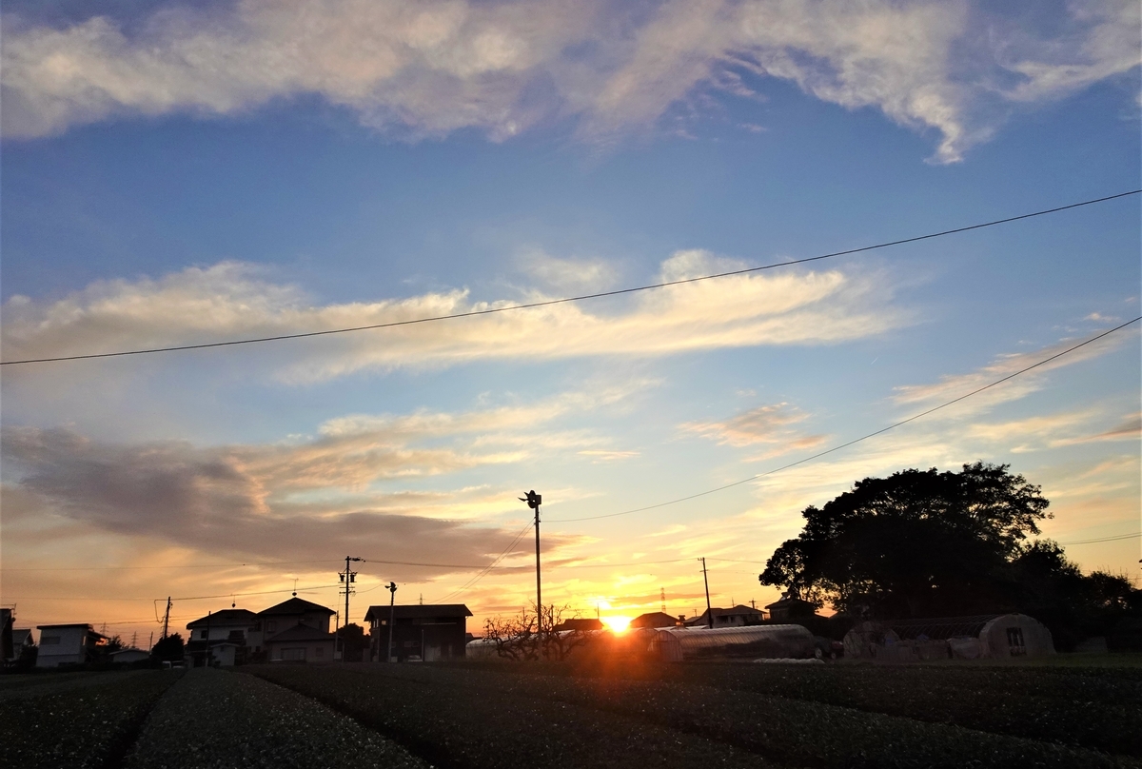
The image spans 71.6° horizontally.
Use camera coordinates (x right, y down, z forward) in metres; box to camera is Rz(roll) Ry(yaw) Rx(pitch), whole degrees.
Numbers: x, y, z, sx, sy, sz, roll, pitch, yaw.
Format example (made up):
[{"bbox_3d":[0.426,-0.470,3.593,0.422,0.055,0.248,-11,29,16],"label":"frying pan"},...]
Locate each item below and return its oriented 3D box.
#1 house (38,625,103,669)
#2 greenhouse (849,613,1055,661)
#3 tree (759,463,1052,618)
[{"bbox_3d":[-51.298,27.388,81.355,6.500,5.800,6.500,6,-19,-24],"label":"house"},{"bbox_3d":[27.163,18.811,58.788,5.801,2.716,14.744,4,-19,-18],"label":"greenhouse"},{"bbox_3d":[29.346,15.509,71.408,25.700,16.586,21.196,-2,-18,0],"label":"tree"}]

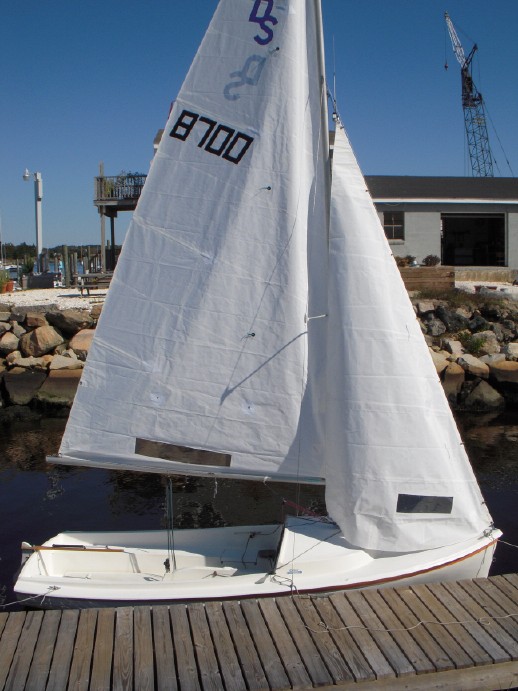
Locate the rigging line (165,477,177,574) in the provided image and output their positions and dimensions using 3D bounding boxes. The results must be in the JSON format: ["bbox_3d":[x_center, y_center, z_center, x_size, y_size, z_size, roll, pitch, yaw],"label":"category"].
[{"bbox_3d":[-0.977,1.995,8.375,0.120,1.106,0.100,0,7,0],"label":"rigging line"}]

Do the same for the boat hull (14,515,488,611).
[{"bbox_3d":[0.120,2.513,8.428,5.080,0.900,1.900,0,7,0],"label":"boat hull"}]

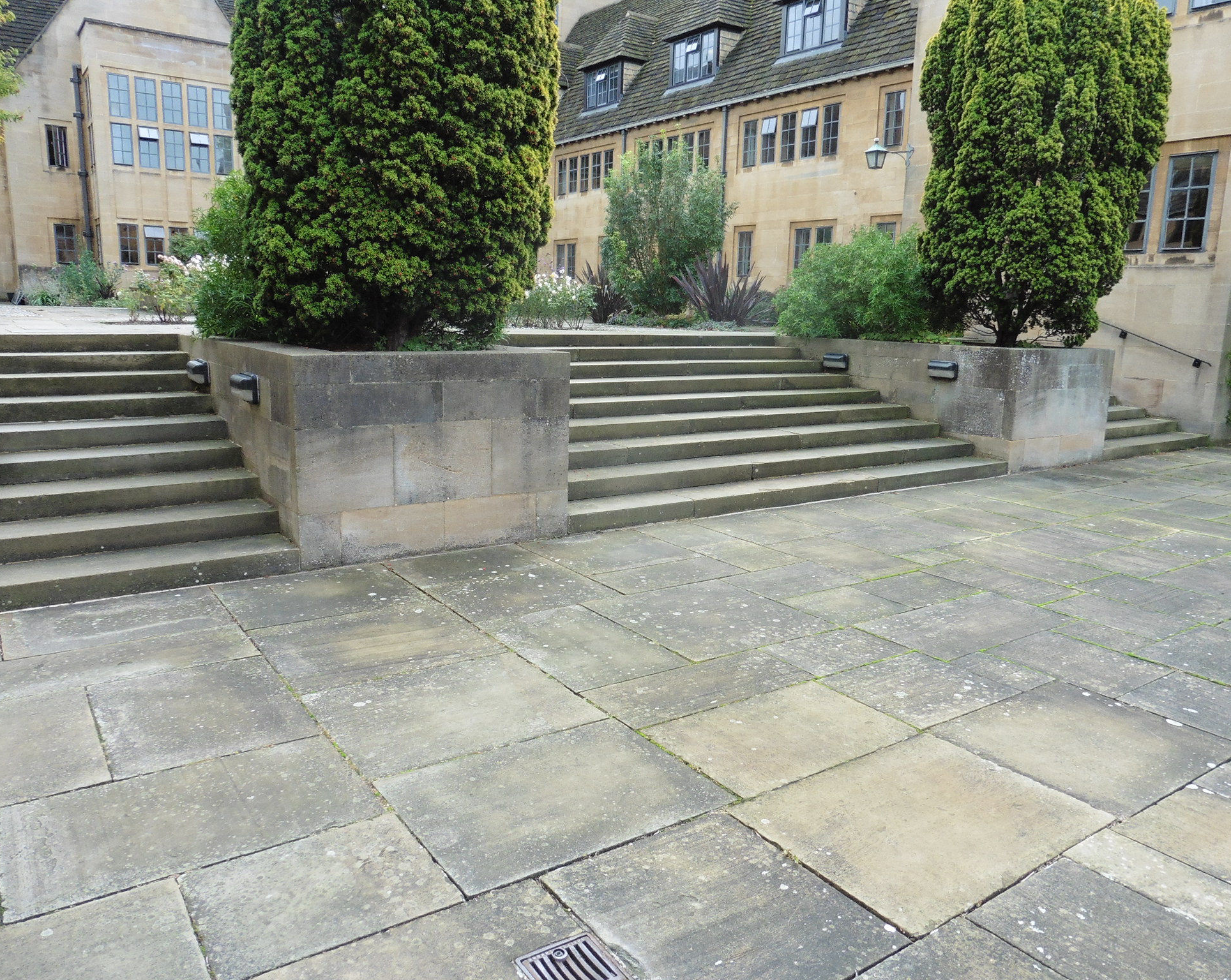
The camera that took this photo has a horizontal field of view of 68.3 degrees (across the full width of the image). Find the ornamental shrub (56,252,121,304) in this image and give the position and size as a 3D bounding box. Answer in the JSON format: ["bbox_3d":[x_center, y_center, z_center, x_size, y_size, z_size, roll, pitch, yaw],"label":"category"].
[{"bbox_3d":[-15.249,-6.132,26.228,1.750,1.500,1.400,-5,13,-29],"label":"ornamental shrub"}]

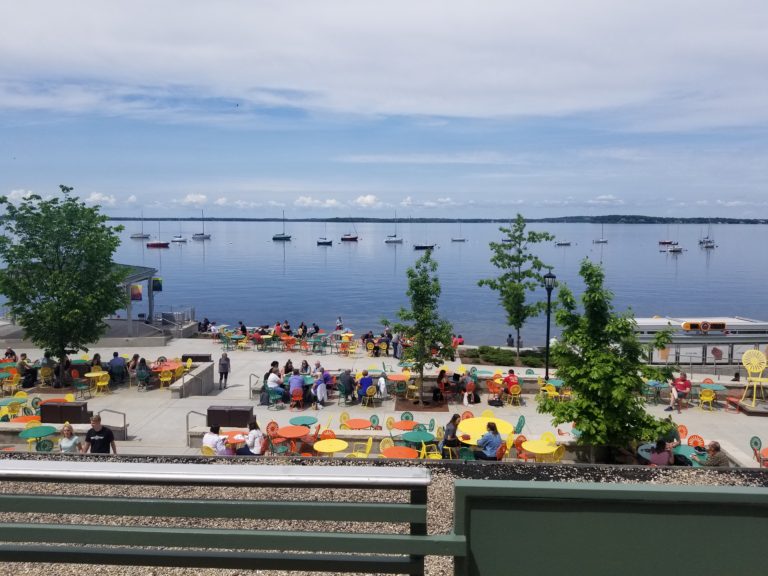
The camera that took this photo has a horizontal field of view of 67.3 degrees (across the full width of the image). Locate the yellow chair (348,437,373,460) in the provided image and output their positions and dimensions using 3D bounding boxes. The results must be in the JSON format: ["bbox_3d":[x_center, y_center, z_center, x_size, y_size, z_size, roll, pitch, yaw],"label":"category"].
[{"bbox_3d":[-0.621,4.496,15.780,0.600,0.860,0.540,0,7,1],"label":"yellow chair"}]

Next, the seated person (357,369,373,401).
[{"bbox_3d":[-0.808,3.978,23.650,0.520,1.270,0.800,-5,8,-37],"label":"seated person"}]

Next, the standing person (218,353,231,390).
[{"bbox_3d":[-7.398,3.880,26.669,0.500,1.700,0.350,-1,7,-12],"label":"standing person"}]

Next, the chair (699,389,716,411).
[{"bbox_3d":[12.676,4.311,22.589,0.580,0.870,0.590,1,7,7],"label":"chair"}]

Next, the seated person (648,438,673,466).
[{"bbox_3d":[6.895,4.485,14.388,0.750,1.250,0.470,-6,9,-42],"label":"seated person"}]

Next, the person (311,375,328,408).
[{"bbox_3d":[-2.606,4.178,23.397,0.800,1.250,0.500,6,9,41],"label":"person"}]

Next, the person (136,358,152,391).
[{"bbox_3d":[-9.656,3.464,23.256,0.500,1.280,0.720,2,7,17],"label":"person"}]

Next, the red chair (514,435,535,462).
[{"bbox_3d":[3.778,4.373,15.229,0.580,0.870,0.550,6,9,41],"label":"red chair"}]

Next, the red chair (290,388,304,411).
[{"bbox_3d":[-3.323,4.257,22.291,0.520,0.870,0.570,1,7,2],"label":"red chair"}]

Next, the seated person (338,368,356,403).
[{"bbox_3d":[-1.402,3.973,23.690,0.800,1.280,0.520,-5,9,-41],"label":"seated person"}]

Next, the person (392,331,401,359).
[{"bbox_3d":[0.727,3.154,32.273,0.500,1.550,0.500,-1,7,-15],"label":"person"}]

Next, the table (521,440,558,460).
[{"bbox_3d":[3.840,4.261,14.179,0.900,0.730,0.900,0,7,0],"label":"table"}]

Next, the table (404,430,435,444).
[{"bbox_3d":[0.964,4.525,16.134,0.914,0.730,0.914,0,7,0],"label":"table"}]

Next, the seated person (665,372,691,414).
[{"bbox_3d":[11.578,4.066,22.561,0.820,1.350,0.580,-5,9,-39],"label":"seated person"}]

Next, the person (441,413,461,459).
[{"bbox_3d":[1.847,4.240,16.044,0.660,1.300,0.460,-2,7,-17],"label":"person"}]

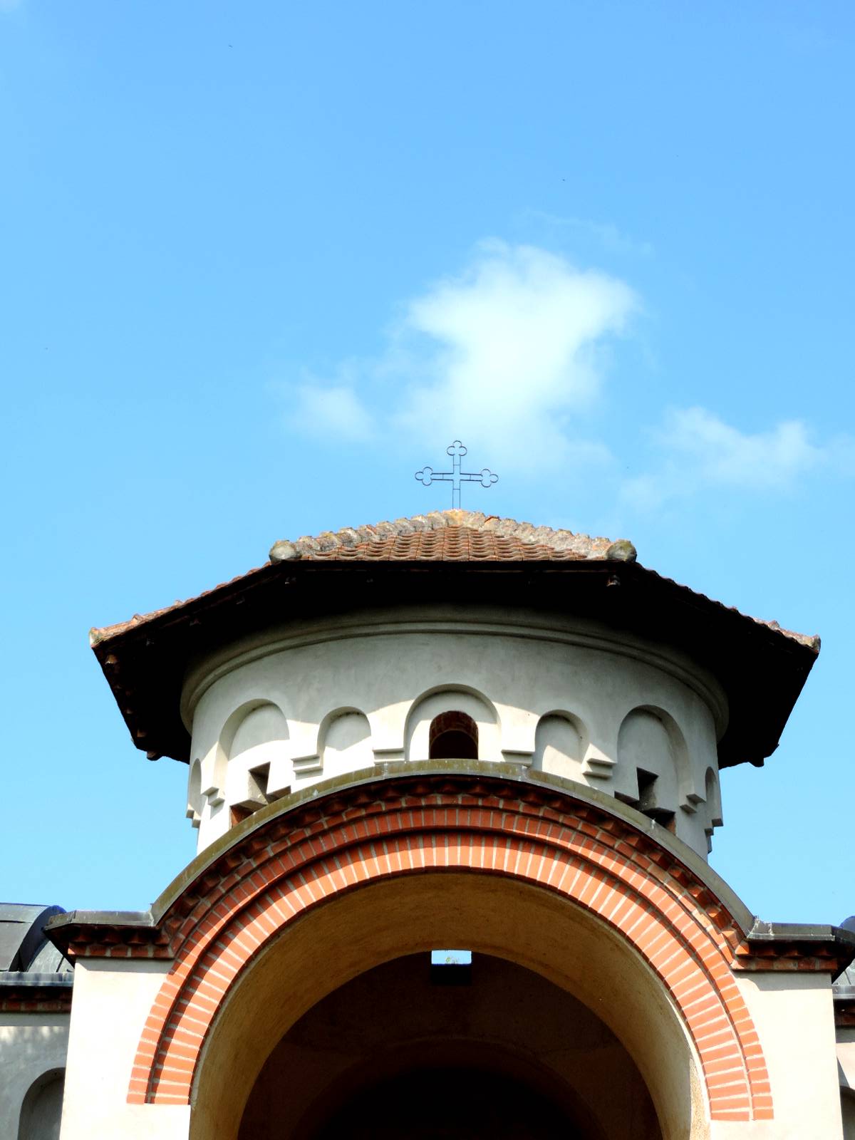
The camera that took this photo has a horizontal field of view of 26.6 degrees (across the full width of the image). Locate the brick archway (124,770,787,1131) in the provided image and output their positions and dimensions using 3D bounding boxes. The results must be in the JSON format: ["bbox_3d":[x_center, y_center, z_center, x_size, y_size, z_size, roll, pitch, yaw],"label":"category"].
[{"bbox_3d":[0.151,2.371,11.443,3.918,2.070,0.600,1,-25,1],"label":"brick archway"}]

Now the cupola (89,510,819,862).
[{"bbox_3d":[0.248,1.170,16.759,6.301,3.855,6.301,1,-25,1],"label":"cupola"}]

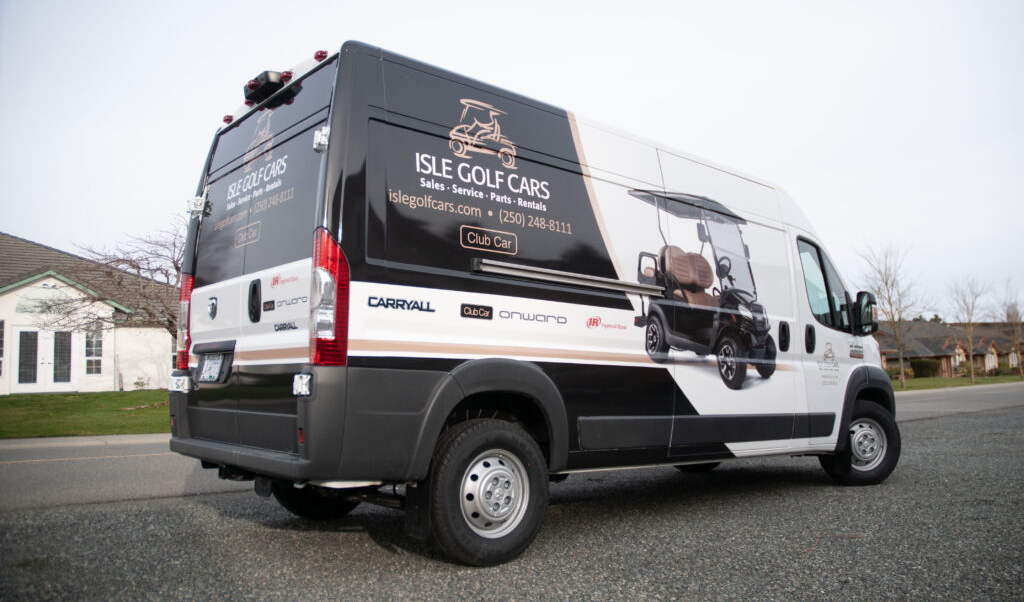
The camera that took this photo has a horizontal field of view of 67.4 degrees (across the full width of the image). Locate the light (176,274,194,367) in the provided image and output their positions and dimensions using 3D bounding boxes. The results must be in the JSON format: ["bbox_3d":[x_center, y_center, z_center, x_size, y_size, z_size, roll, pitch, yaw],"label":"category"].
[{"bbox_3d":[-2.027,0.132,4.836,0.150,0.610,0.180,4,-7,-40],"label":"light"}]

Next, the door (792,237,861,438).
[{"bbox_3d":[2.546,0.282,6.220,1.060,1.690,0.220,4,-7,-40],"label":"door"}]

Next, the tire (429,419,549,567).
[{"bbox_3d":[-0.130,0.979,3.943,0.740,0.735,0.230,4,-7,-40],"label":"tire"}]

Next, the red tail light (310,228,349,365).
[{"bbox_3d":[-0.823,-0.024,3.413,0.150,0.610,0.180,4,-7,-40],"label":"red tail light"}]

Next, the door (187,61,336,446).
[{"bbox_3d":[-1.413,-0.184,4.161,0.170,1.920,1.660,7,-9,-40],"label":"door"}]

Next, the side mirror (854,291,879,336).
[{"bbox_3d":[2.898,0.106,6.267,0.155,0.370,0.220,4,-7,-40],"label":"side mirror"}]

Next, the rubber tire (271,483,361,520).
[{"bbox_3d":[-1.283,1.127,5.305,0.740,0.735,0.230,4,-7,-40],"label":"rubber tire"}]

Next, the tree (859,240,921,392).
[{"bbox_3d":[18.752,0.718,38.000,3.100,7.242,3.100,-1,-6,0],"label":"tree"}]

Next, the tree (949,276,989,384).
[{"bbox_3d":[28.271,1.765,47.500,2.600,6.789,2.600,-1,-6,0],"label":"tree"}]

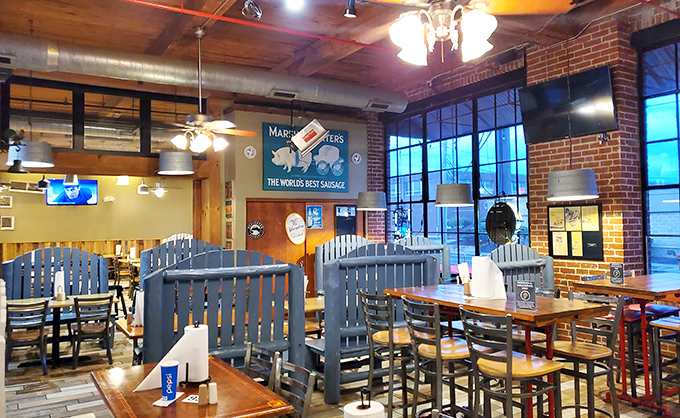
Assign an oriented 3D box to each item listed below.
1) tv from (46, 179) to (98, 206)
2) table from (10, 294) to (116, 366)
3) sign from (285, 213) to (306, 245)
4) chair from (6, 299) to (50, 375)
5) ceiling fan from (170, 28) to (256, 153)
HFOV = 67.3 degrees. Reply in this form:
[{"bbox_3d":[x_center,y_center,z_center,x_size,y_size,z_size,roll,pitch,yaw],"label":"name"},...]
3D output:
[{"bbox_3d":[-7.977,-0.492,15.229,1.350,0.765,0.080,0,-2,-33],"label":"tv"},{"bbox_3d":[-3.411,1.514,6.282,1.220,0.760,0.760,0,-2,-33],"label":"table"},{"bbox_3d":[-0.741,0.340,8.562,0.379,0.540,0.030,-17,7,-30],"label":"sign"},{"bbox_3d":[-3.554,1.437,5.790,0.414,0.828,0.475,0,-2,-31],"label":"chair"},{"bbox_3d":[-1.538,-1.311,5.650,1.300,1.370,1.300,0,-2,-33],"label":"ceiling fan"}]

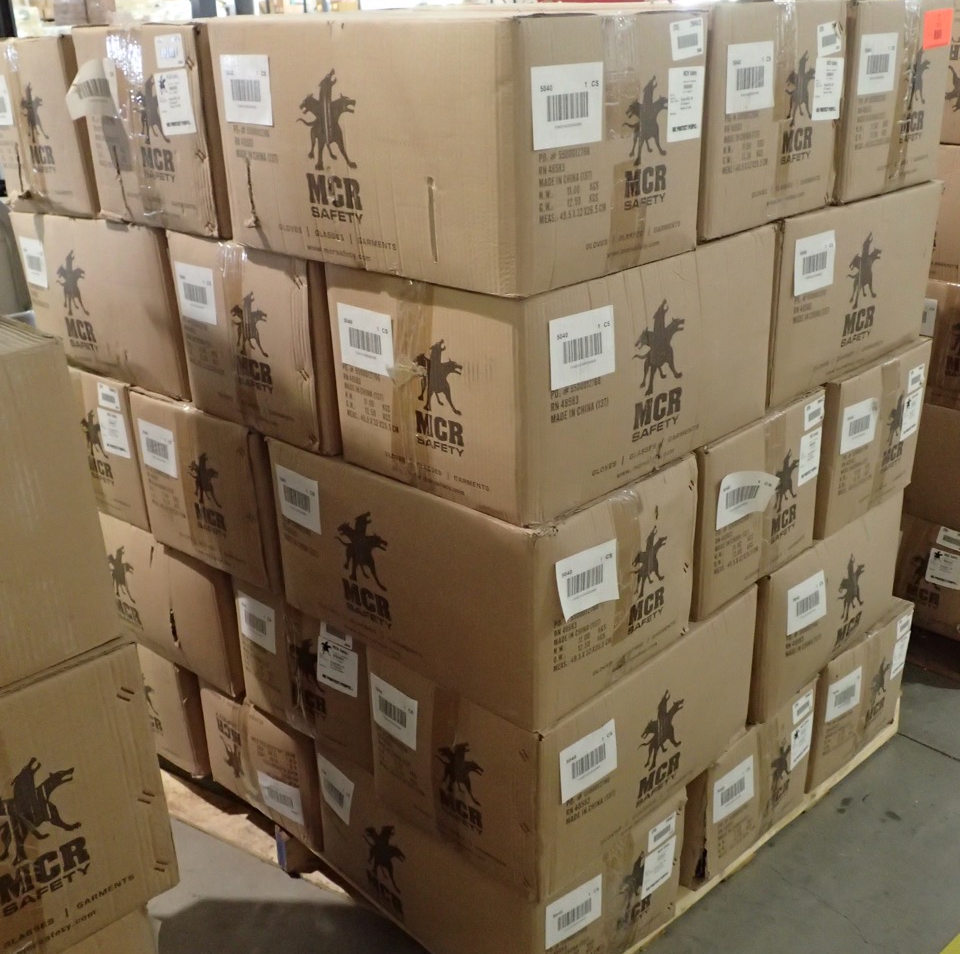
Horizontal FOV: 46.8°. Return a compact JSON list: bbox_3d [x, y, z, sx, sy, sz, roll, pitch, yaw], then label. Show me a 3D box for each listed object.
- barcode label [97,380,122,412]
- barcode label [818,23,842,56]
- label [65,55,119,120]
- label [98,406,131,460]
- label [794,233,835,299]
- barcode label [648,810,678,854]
[{"bbox_3d":[-0.627,-0.134,1.876,0.065,0.039,0.005,19,30,41],"label":"barcode label"},{"bbox_3d":[0.450,-0.564,1.428,0.006,0.039,0.058,17,29,38],"label":"barcode label"},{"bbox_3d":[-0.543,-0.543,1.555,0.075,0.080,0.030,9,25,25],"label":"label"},{"bbox_3d":[-0.630,-0.077,1.905,0.082,0.079,0.005,19,30,41],"label":"label"},{"bbox_3d":[0.466,-0.297,1.543,0.105,0.078,0.006,-21,29,-38],"label":"label"},{"bbox_3d":[0.263,0.513,1.600,0.064,0.040,0.008,-19,28,-40],"label":"barcode label"}]

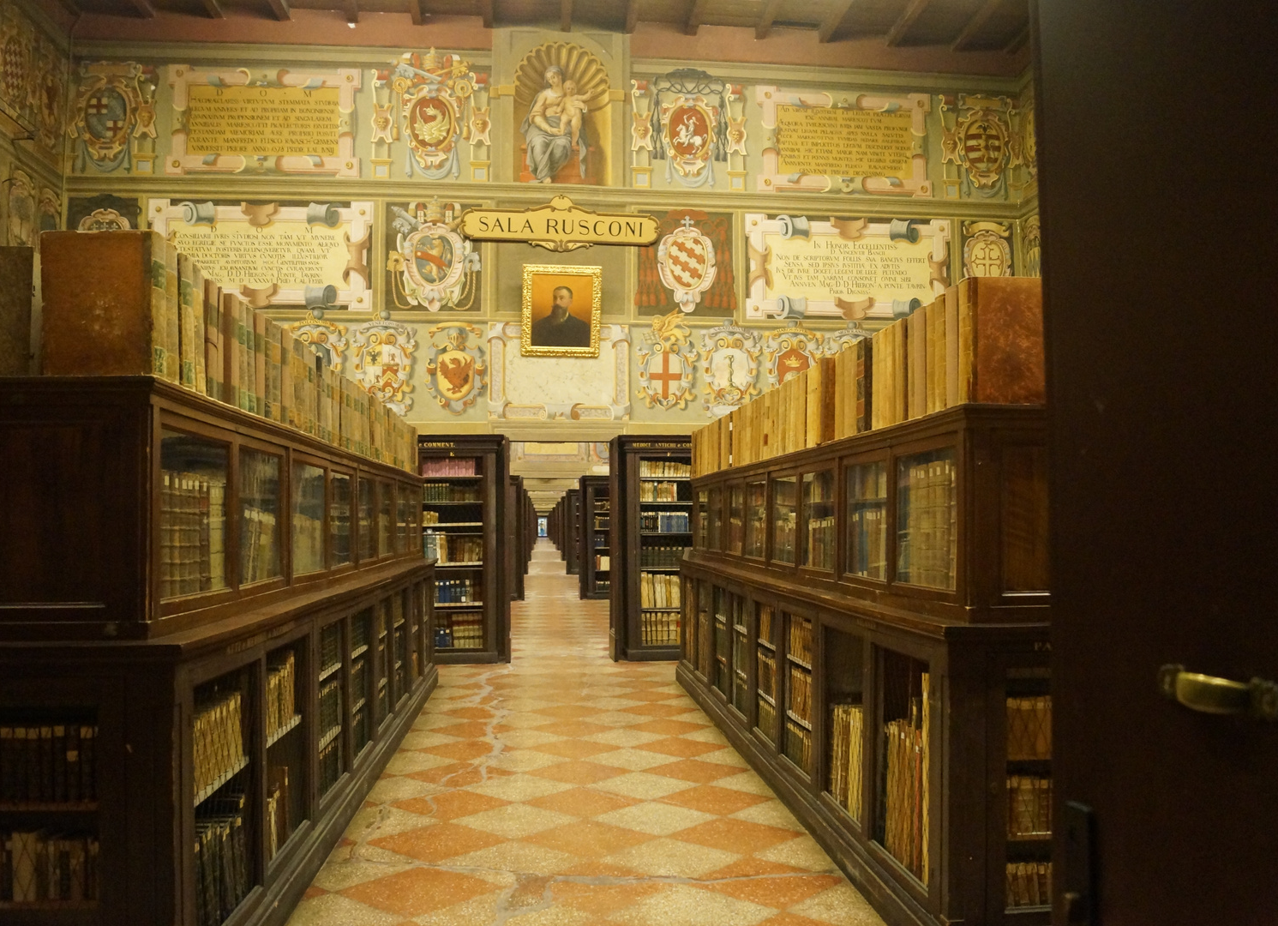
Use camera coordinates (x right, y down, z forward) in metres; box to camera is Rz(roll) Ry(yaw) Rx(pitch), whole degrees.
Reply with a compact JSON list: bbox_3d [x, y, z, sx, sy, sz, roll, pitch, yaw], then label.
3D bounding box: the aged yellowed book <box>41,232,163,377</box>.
[{"bbox_3d":[-1.452,-0.427,2.847,0.292,0.388,0.105,0,-3,-5],"label":"aged yellowed book"}]

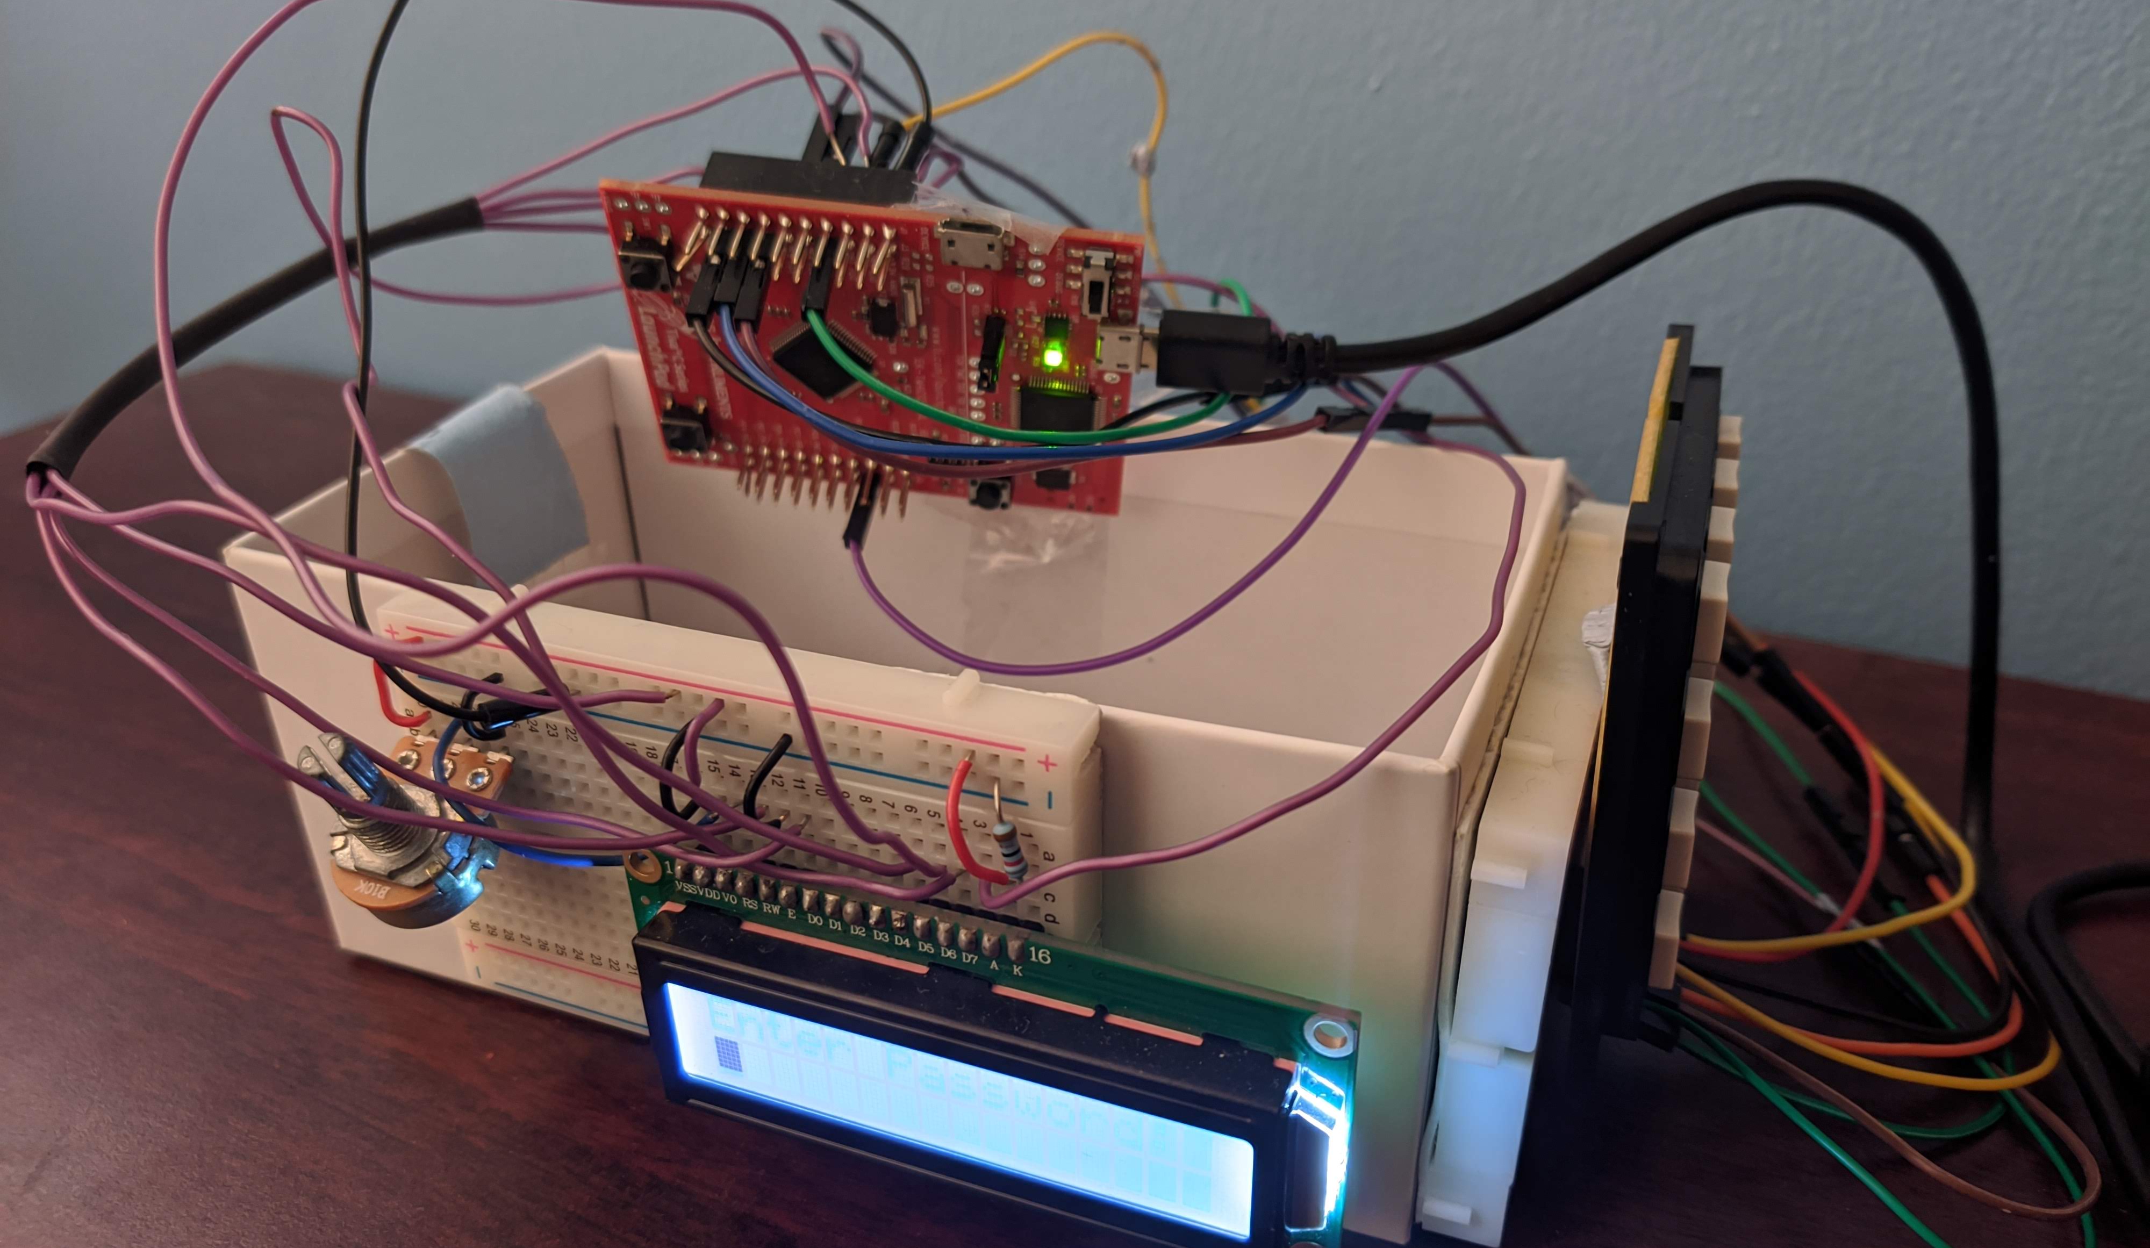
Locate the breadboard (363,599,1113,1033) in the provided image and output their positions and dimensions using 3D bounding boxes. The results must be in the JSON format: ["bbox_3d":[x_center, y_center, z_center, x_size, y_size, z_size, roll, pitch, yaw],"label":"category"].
[{"bbox_3d":[-0.036,0.026,0.180,0.082,0.054,0.009,10,30,18],"label":"breadboard"}]

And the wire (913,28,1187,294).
[{"bbox_3d":[-0.004,-0.060,0.224,0.043,0.038,0.014,-16,32,-26],"label":"wire"}]

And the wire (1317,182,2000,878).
[{"bbox_3d":[0.083,-0.014,0.230,0.102,0.091,0.041,2,29,5],"label":"wire"}]

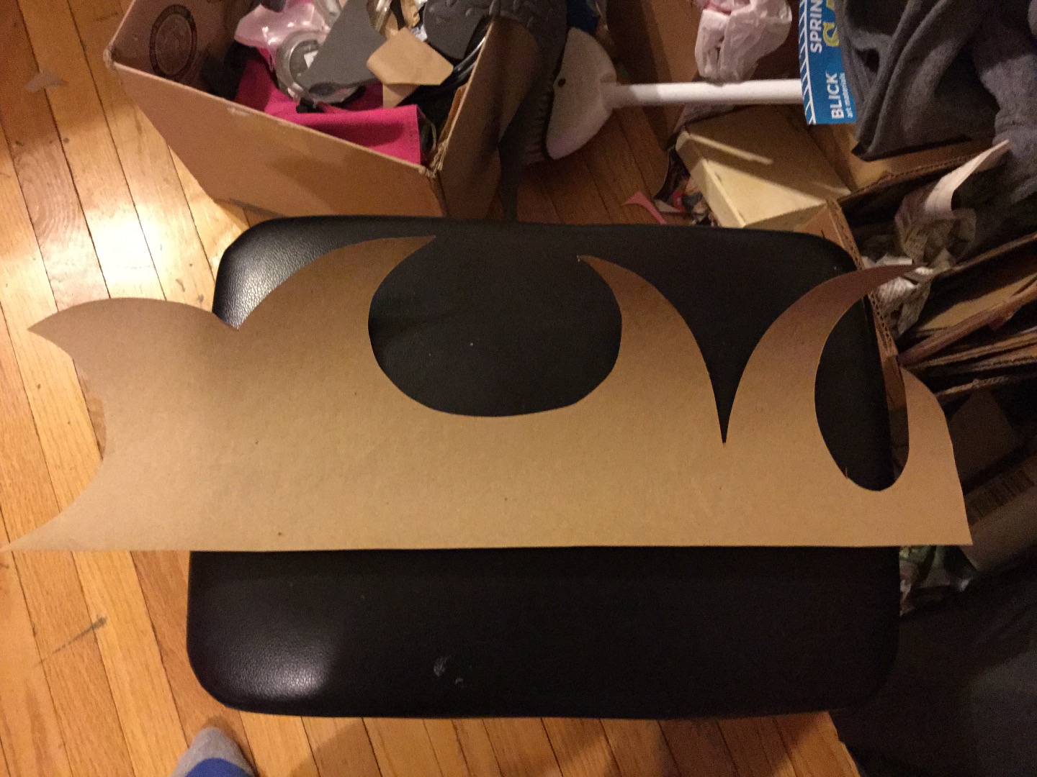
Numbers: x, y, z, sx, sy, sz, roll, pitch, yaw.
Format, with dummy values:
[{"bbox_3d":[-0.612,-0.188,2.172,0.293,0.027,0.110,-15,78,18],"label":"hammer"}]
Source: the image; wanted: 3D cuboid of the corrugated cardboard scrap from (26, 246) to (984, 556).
[{"bbox_3d":[-0.012,-0.002,0.616,0.617,0.006,0.212,0,77,-3],"label":"corrugated cardboard scrap"}]

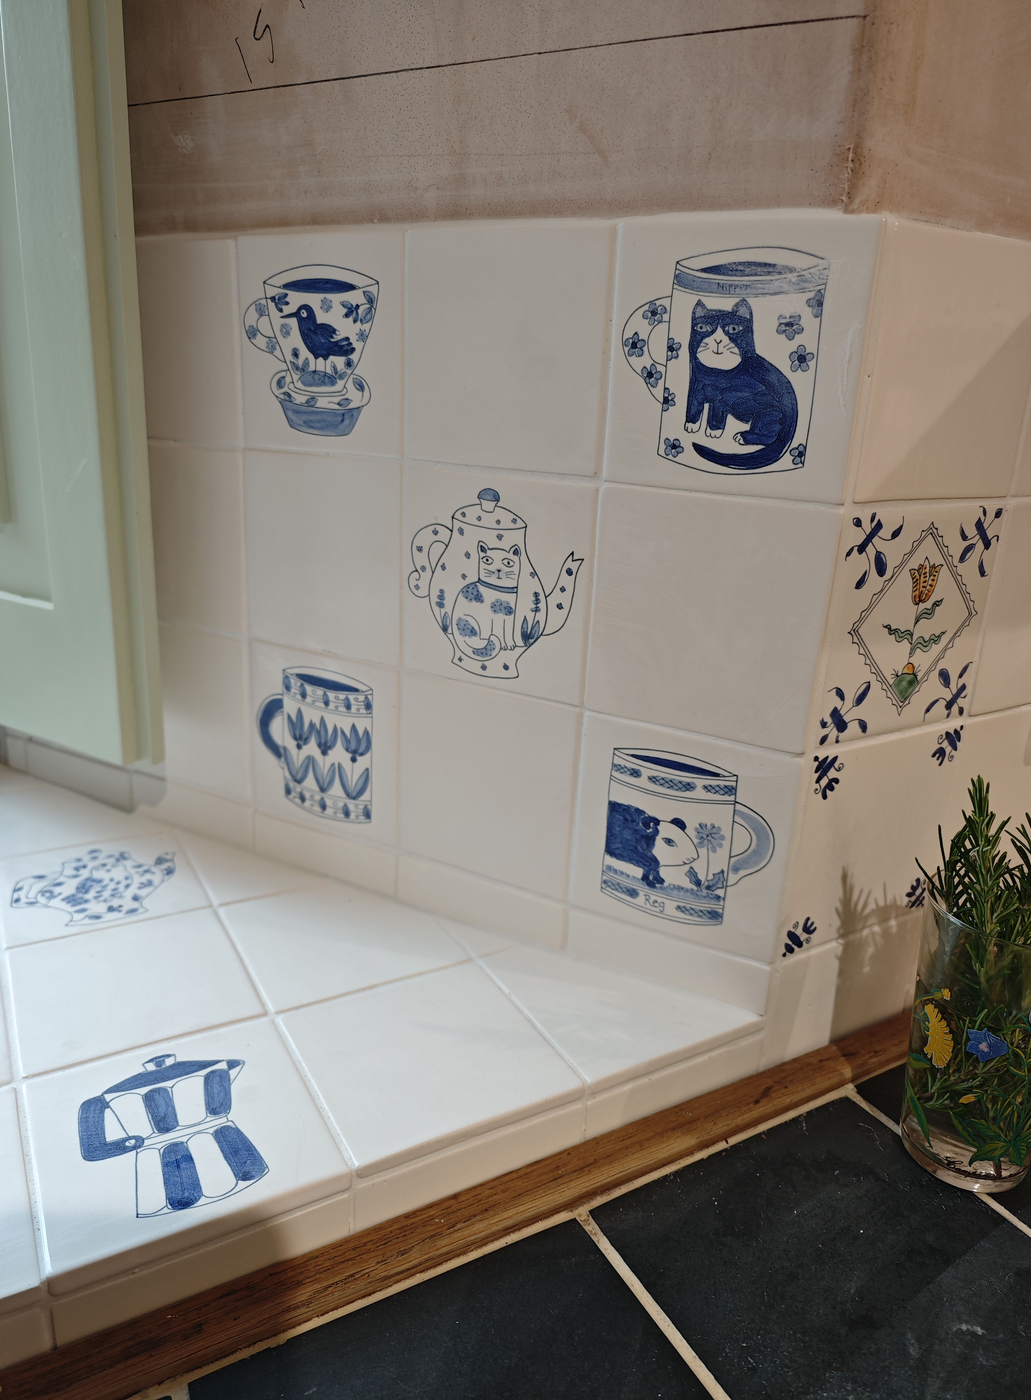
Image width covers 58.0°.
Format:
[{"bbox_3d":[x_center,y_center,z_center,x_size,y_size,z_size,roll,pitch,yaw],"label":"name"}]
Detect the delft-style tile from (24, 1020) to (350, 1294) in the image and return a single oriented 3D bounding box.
[{"bbox_3d":[-0.131,0.171,0.365,0.103,0.008,0.104,-7,20,-30],"label":"delft-style tile"}]

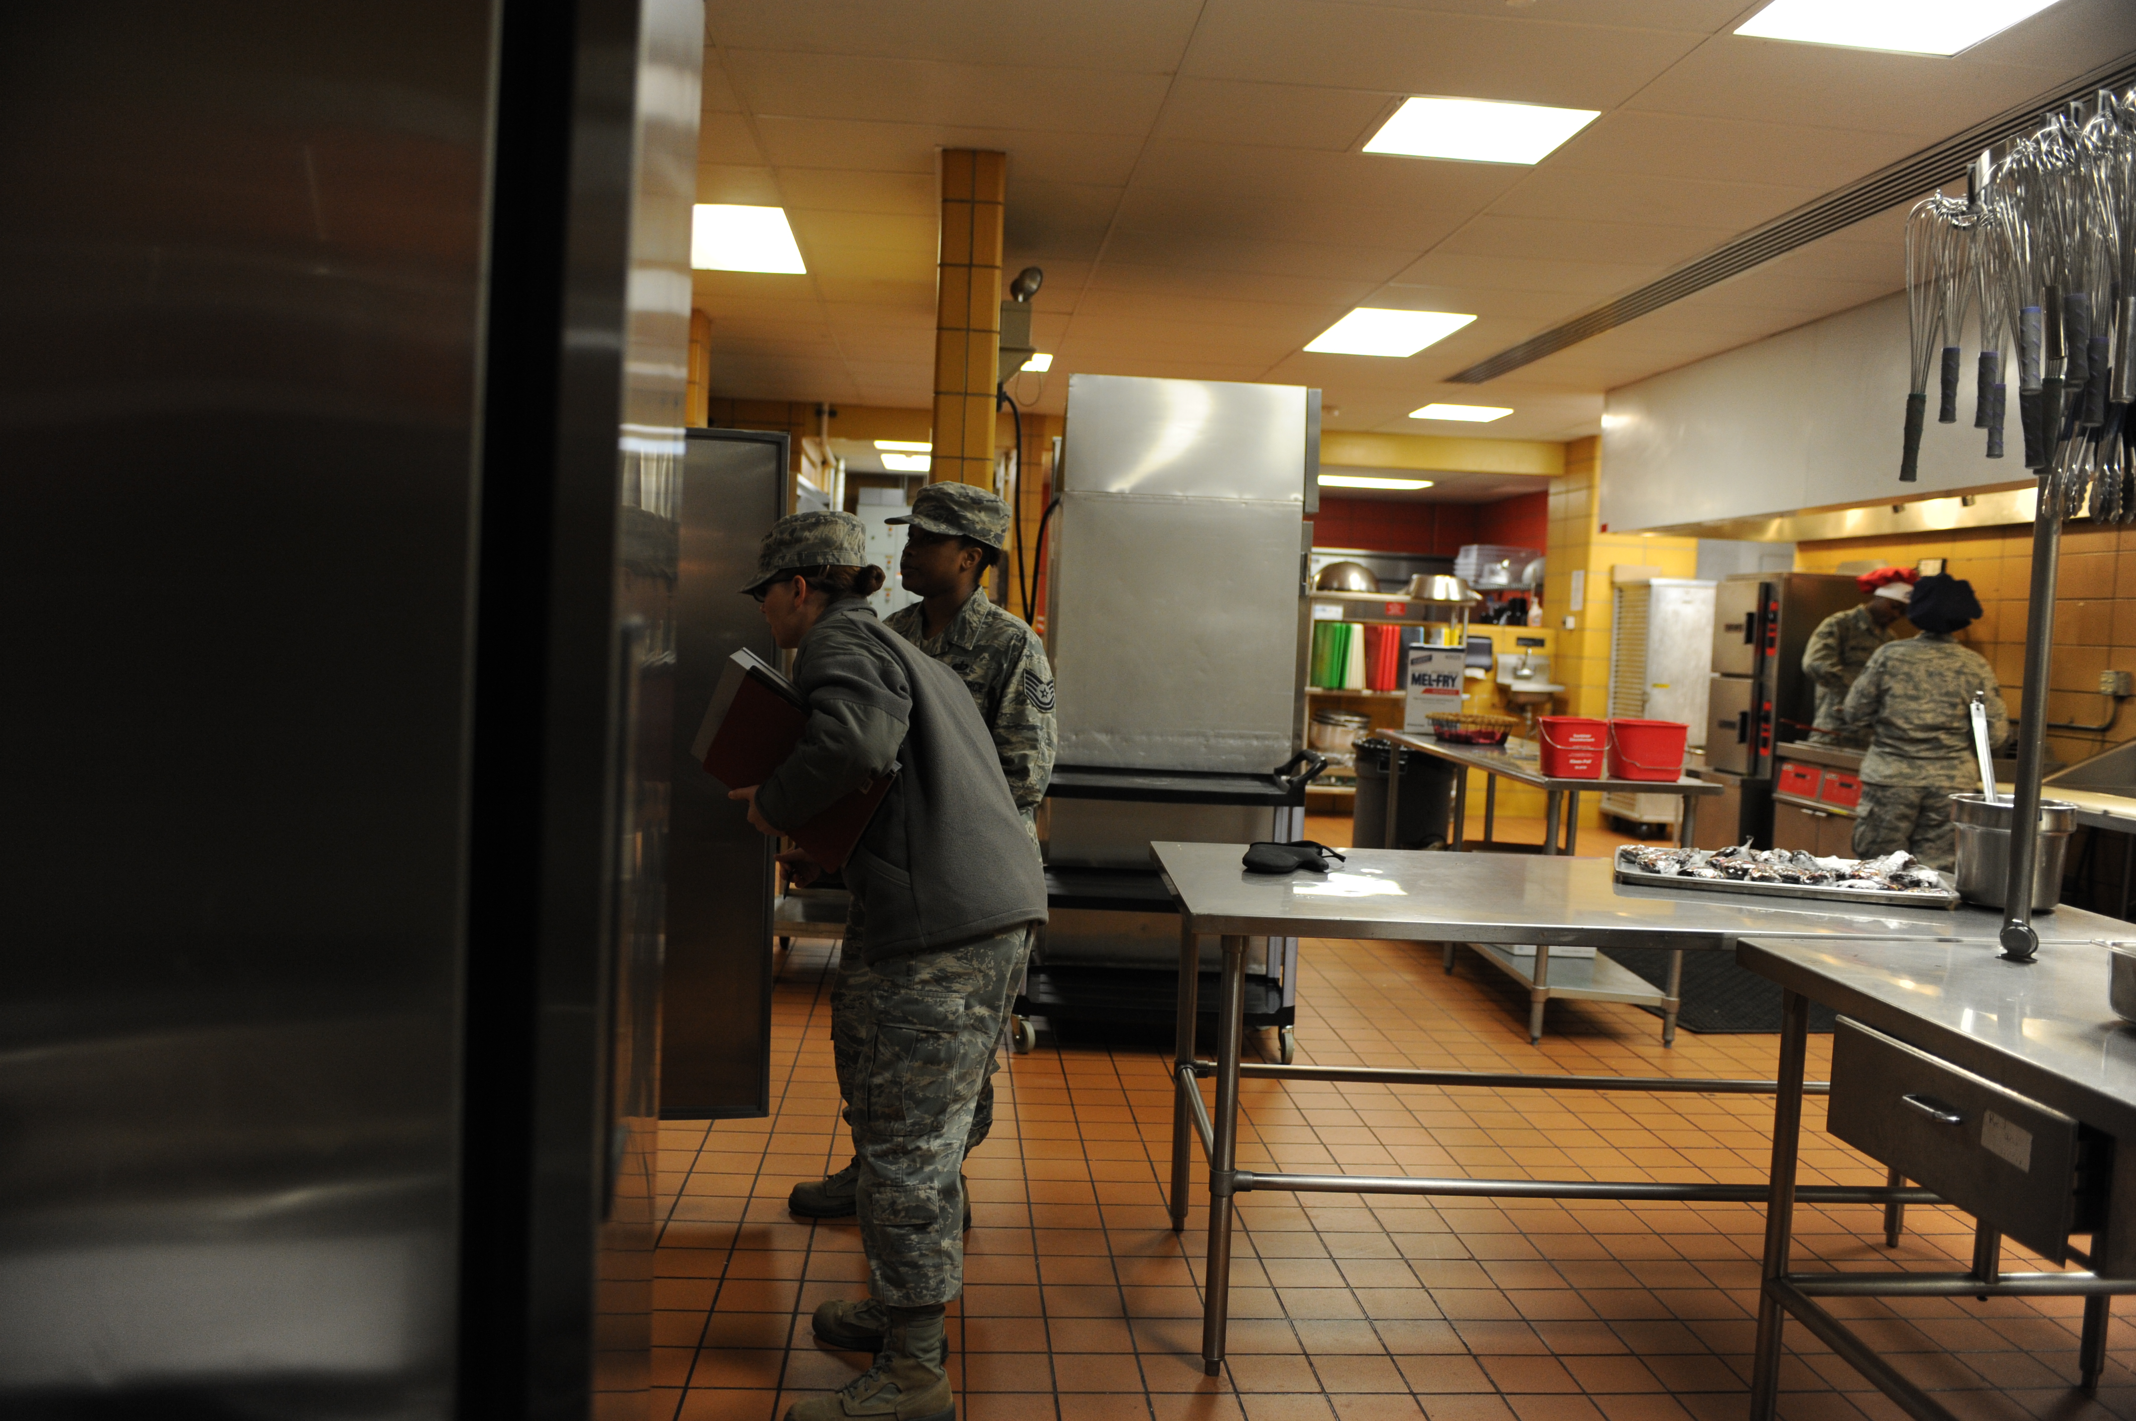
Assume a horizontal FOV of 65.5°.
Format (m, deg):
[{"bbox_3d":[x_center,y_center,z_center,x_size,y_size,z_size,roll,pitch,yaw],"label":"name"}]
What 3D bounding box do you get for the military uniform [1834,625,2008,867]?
[{"bbox_3d":[3.219,0.414,6.318,0.570,1.430,0.380,4,4,26],"label":"military uniform"}]

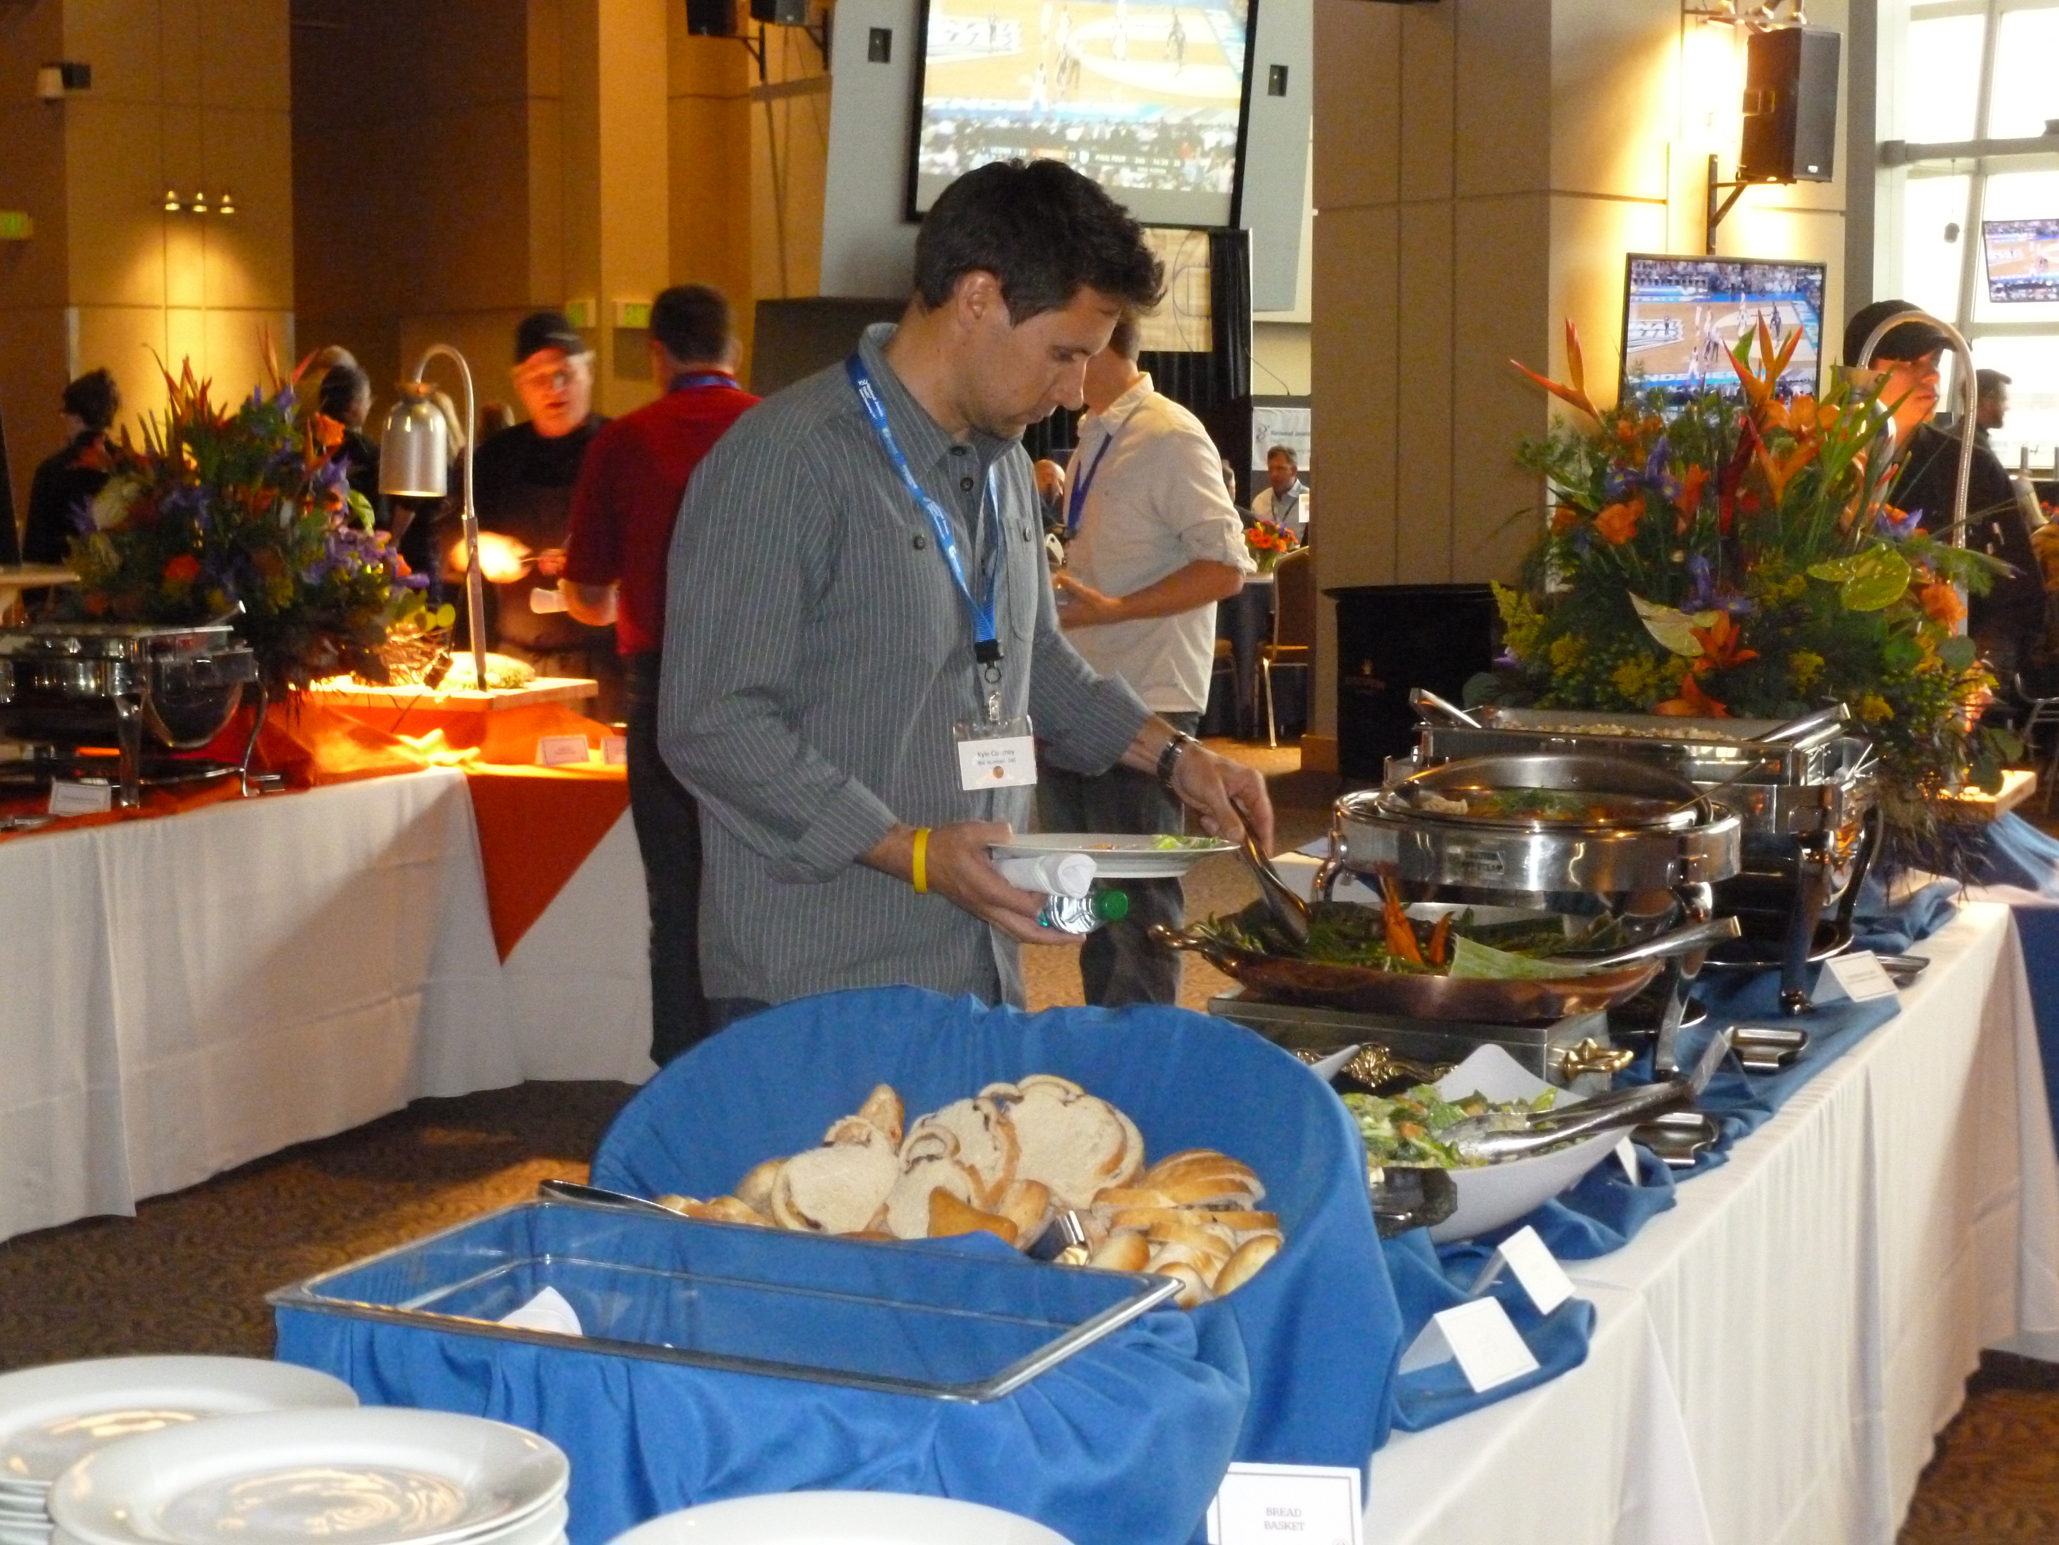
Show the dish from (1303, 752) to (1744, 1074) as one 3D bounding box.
[{"bbox_3d":[0.565,0.152,3.652,0.475,0.330,0.465,0,6,0],"label":"dish"}]

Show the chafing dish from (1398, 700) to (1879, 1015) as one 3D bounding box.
[{"bbox_3d":[0.790,0.084,4.196,0.580,0.355,0.450,3,6,28],"label":"chafing dish"}]

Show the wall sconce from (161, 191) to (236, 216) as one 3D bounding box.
[{"bbox_3d":[-5.973,-4.092,23.112,0.600,0.190,0.200,-4,7,-35],"label":"wall sconce"}]

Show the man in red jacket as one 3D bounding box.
[{"bbox_3d":[-0.666,-0.101,6.521,0.580,1.756,0.450,-1,6,-15],"label":"man in red jacket"}]

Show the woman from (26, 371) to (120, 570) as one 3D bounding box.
[{"bbox_3d":[-2.852,-0.381,9.809,0.460,1.677,0.340,-4,7,-35],"label":"woman"}]

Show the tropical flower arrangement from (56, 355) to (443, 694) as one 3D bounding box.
[{"bbox_3d":[-1.718,-0.544,7.081,0.820,0.760,0.750,-2,6,-23],"label":"tropical flower arrangement"}]

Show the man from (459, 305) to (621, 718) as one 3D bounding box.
[{"bbox_3d":[-1.118,-0.199,7.566,0.540,1.749,0.420,-1,6,-12],"label":"man"}]

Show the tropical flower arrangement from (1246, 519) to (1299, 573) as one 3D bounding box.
[{"bbox_3d":[1.222,-1.146,16.165,0.280,0.290,0.280,0,6,0],"label":"tropical flower arrangement"}]

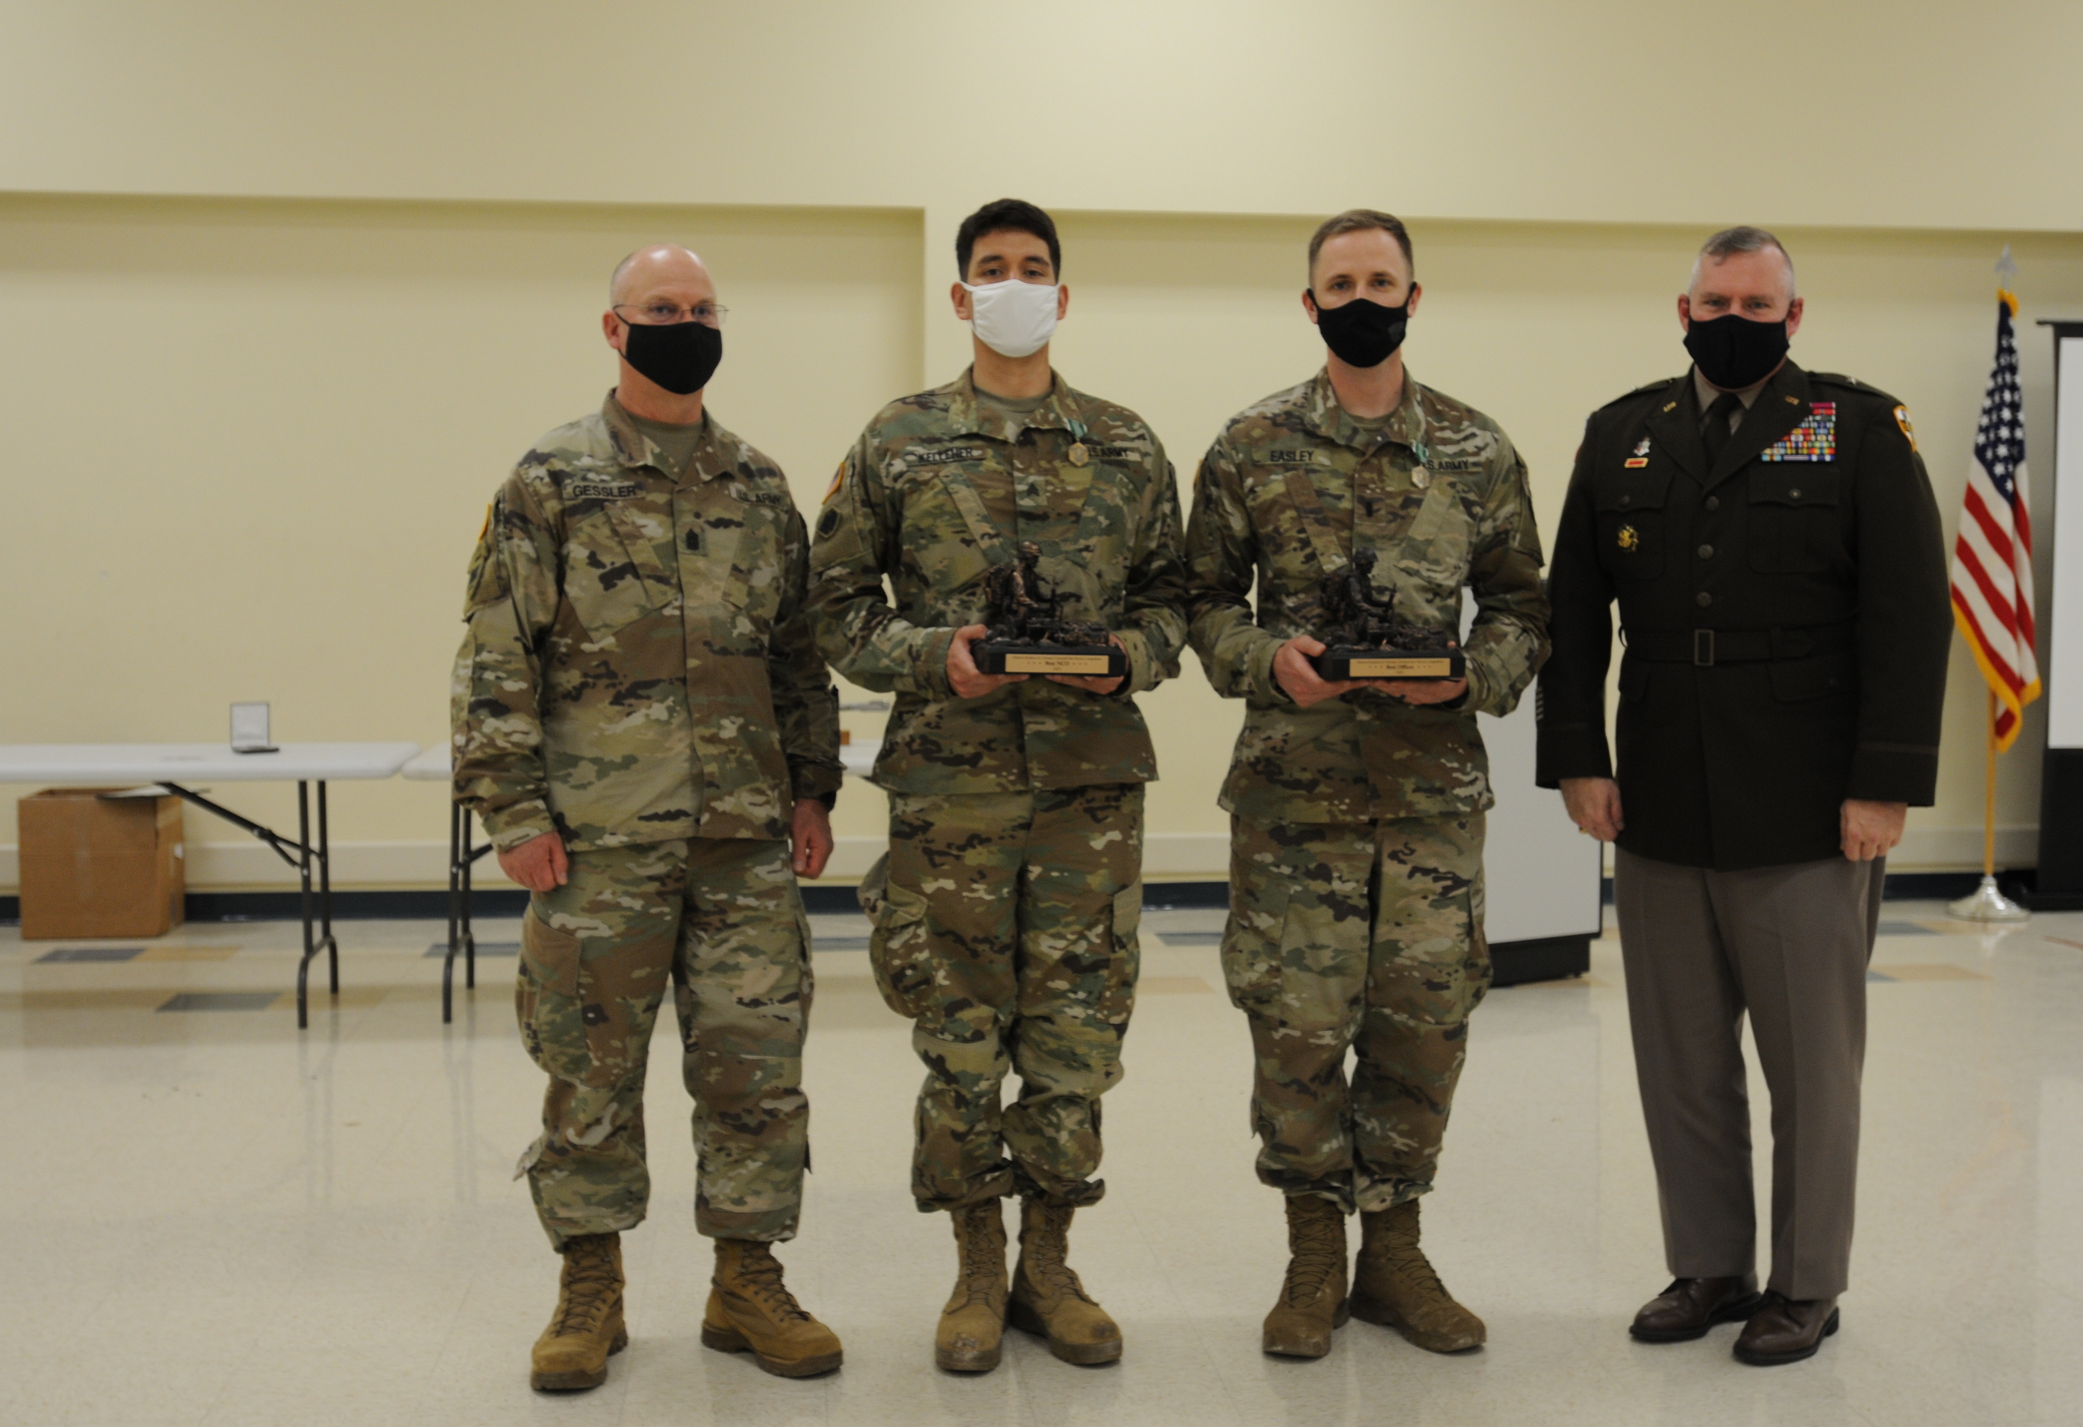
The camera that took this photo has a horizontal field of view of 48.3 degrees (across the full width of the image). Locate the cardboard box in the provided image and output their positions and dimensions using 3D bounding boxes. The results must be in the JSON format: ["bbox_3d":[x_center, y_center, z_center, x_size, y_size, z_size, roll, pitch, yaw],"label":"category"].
[{"bbox_3d":[-3.176,0.506,7.872,0.444,0.466,0.300,0,4,-5],"label":"cardboard box"}]

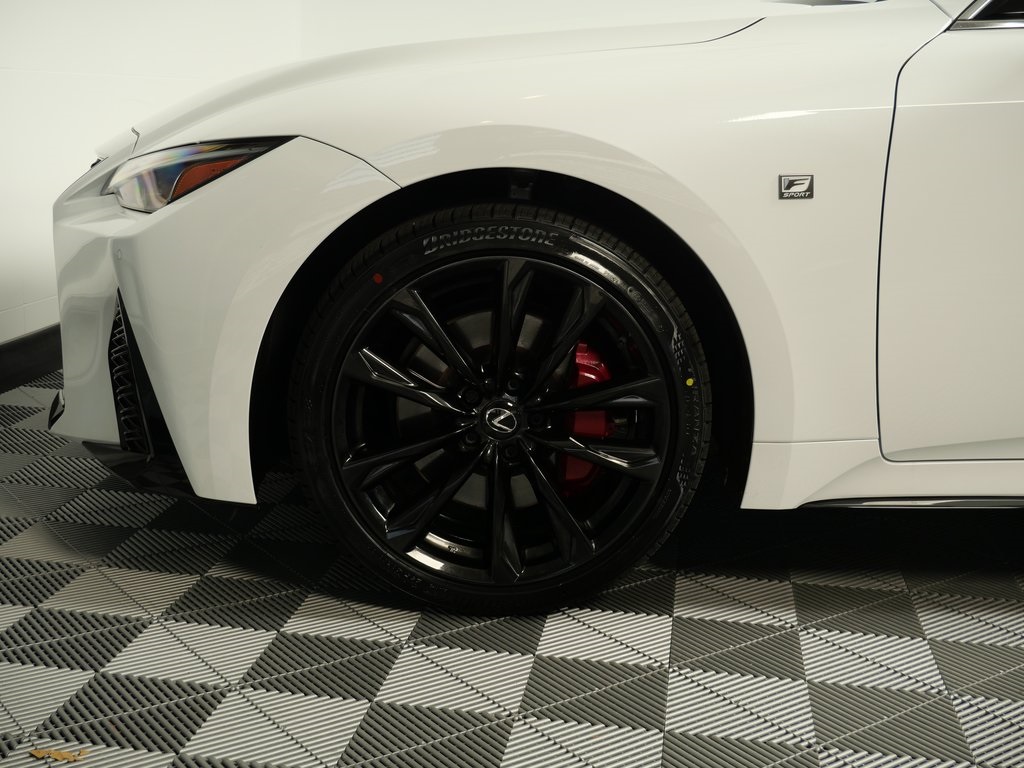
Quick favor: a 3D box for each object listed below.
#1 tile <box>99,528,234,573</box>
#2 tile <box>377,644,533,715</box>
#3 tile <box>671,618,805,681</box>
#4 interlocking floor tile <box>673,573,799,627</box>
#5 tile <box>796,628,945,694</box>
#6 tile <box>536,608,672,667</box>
[{"bbox_3d":[-0.612,0.309,2.347,0.200,0.018,0.200,4,13,8],"label":"tile"},{"bbox_3d":[-0.078,0.432,1.876,0.200,0.018,0.200,4,13,8],"label":"tile"},{"bbox_3d":[0.347,0.417,2.018,0.200,0.018,0.200,4,13,8],"label":"tile"},{"bbox_3d":[0.377,0.374,2.207,0.200,0.018,0.200,4,13,8],"label":"interlocking floor tile"},{"bbox_3d":[0.545,0.429,1.986,0.200,0.018,0.200,4,13,8],"label":"tile"},{"bbox_3d":[0.149,0.403,2.042,0.200,0.018,0.200,4,13,8],"label":"tile"}]

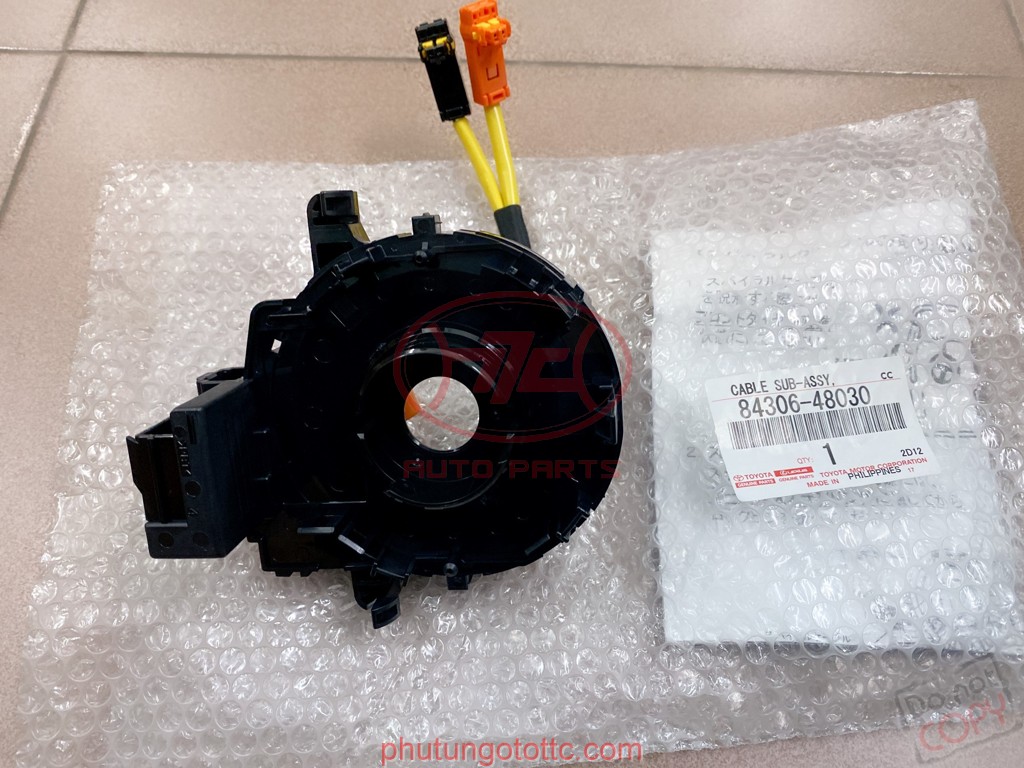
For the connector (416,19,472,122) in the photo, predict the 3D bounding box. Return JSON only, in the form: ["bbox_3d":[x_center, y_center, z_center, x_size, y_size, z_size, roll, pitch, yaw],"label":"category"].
[{"bbox_3d":[-0.024,-0.113,0.280,0.011,0.034,0.011,-18,43,2],"label":"connector"}]

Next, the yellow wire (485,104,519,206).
[{"bbox_3d":[-0.004,-0.087,0.296,0.007,0.039,0.007,-10,36,2],"label":"yellow wire"}]

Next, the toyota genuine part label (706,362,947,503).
[{"bbox_3d":[0.121,0.016,0.300,0.081,0.002,0.051,-6,64,-4],"label":"toyota genuine part label"}]

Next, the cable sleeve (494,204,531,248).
[{"bbox_3d":[0.001,-0.062,0.314,0.011,0.018,0.007,-21,24,4],"label":"cable sleeve"}]

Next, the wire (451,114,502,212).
[{"bbox_3d":[-0.012,-0.085,0.299,0.007,0.038,0.006,-21,32,4],"label":"wire"}]

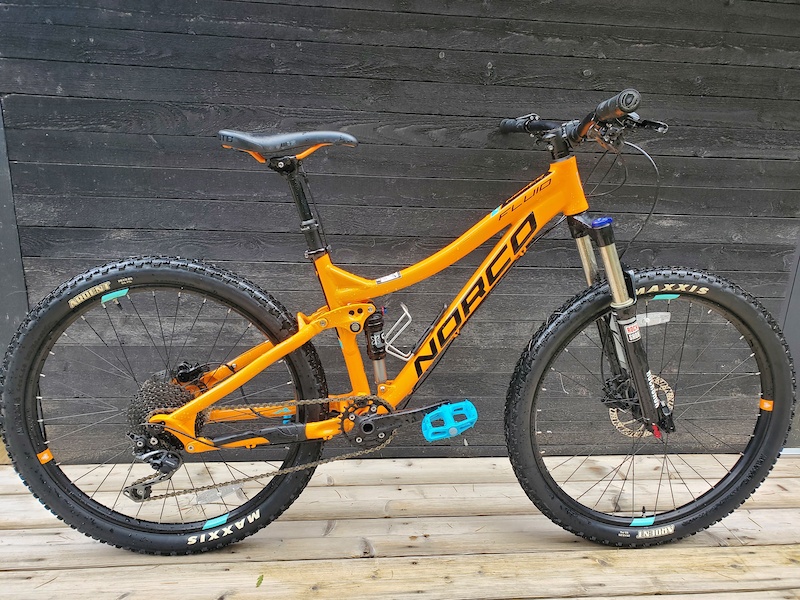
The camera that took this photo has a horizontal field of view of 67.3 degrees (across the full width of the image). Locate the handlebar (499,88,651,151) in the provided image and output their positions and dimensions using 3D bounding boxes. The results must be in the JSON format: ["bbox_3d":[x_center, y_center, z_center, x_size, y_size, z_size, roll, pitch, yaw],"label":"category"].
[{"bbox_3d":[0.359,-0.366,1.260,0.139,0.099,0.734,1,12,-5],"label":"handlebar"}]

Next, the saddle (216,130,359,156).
[{"bbox_3d":[-0.223,-0.316,1.221,0.278,0.059,0.139,1,12,-5],"label":"saddle"}]

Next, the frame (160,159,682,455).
[{"bbox_3d":[0.046,0.000,1.312,1.141,0.650,0.169,1,12,-5],"label":"frame"}]

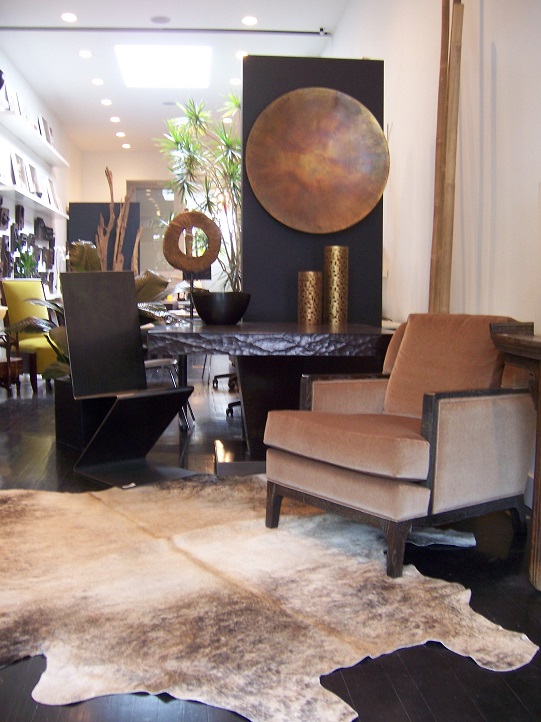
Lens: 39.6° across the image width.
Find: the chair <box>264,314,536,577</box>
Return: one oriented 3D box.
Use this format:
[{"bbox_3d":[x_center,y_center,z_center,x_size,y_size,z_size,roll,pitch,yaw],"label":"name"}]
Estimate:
[{"bbox_3d":[0.527,0.258,3.059,0.850,0.874,0.740,-4,7,-38],"label":"chair"}]

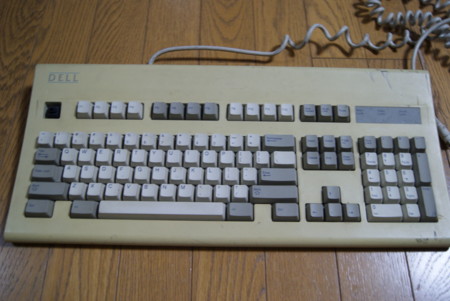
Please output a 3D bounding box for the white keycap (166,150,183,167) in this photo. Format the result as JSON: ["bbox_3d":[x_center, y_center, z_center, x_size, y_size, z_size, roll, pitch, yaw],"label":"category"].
[{"bbox_3d":[-0.056,0.009,0.449,0.018,0.009,0.018,1,69,-1],"label":"white keycap"}]

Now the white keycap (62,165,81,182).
[{"bbox_3d":[-0.166,0.024,0.442,0.018,0.009,0.018,1,69,-1],"label":"white keycap"}]

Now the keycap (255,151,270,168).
[{"bbox_3d":[0.040,0.010,0.450,0.018,0.009,0.018,1,69,-1],"label":"keycap"}]

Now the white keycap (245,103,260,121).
[{"bbox_3d":[0.031,-0.044,0.468,0.018,0.011,0.018,1,68,-1],"label":"white keycap"}]

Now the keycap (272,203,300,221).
[{"bbox_3d":[0.063,0.062,0.428,0.028,0.010,0.018,1,69,0],"label":"keycap"}]

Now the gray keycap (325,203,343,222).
[{"bbox_3d":[0.114,0.065,0.430,0.018,0.009,0.018,1,69,-1],"label":"gray keycap"}]

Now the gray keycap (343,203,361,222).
[{"bbox_3d":[0.133,0.065,0.430,0.018,0.009,0.018,1,69,-1],"label":"gray keycap"}]

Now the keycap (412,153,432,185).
[{"bbox_3d":[0.216,0.022,0.448,0.018,0.009,0.037,1,69,-1],"label":"keycap"}]

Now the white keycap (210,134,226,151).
[{"bbox_3d":[-0.007,-0.009,0.453,0.018,0.011,0.018,1,68,-1],"label":"white keycap"}]

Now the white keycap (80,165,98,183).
[{"bbox_3d":[-0.145,0.025,0.439,0.018,0.009,0.018,1,69,-1],"label":"white keycap"}]

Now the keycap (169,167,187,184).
[{"bbox_3d":[-0.050,0.027,0.440,0.018,0.009,0.018,1,69,-1],"label":"keycap"}]

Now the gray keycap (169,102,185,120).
[{"bbox_3d":[-0.055,-0.046,0.468,0.018,0.010,0.018,1,69,0],"label":"gray keycap"}]

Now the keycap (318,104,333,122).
[{"bbox_3d":[0.115,-0.043,0.468,0.018,0.010,0.018,1,69,-1],"label":"keycap"}]

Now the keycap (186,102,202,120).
[{"bbox_3d":[-0.035,-0.044,0.471,0.018,0.010,0.018,1,69,-1],"label":"keycap"}]

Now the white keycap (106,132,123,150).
[{"bbox_3d":[-0.122,-0.010,0.456,0.018,0.010,0.018,1,69,-1],"label":"white keycap"}]

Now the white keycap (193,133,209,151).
[{"bbox_3d":[-0.027,-0.009,0.458,0.018,0.010,0.018,1,69,-1],"label":"white keycap"}]

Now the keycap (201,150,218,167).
[{"bbox_3d":[-0.017,0.008,0.448,0.018,0.010,0.018,1,69,0],"label":"keycap"}]

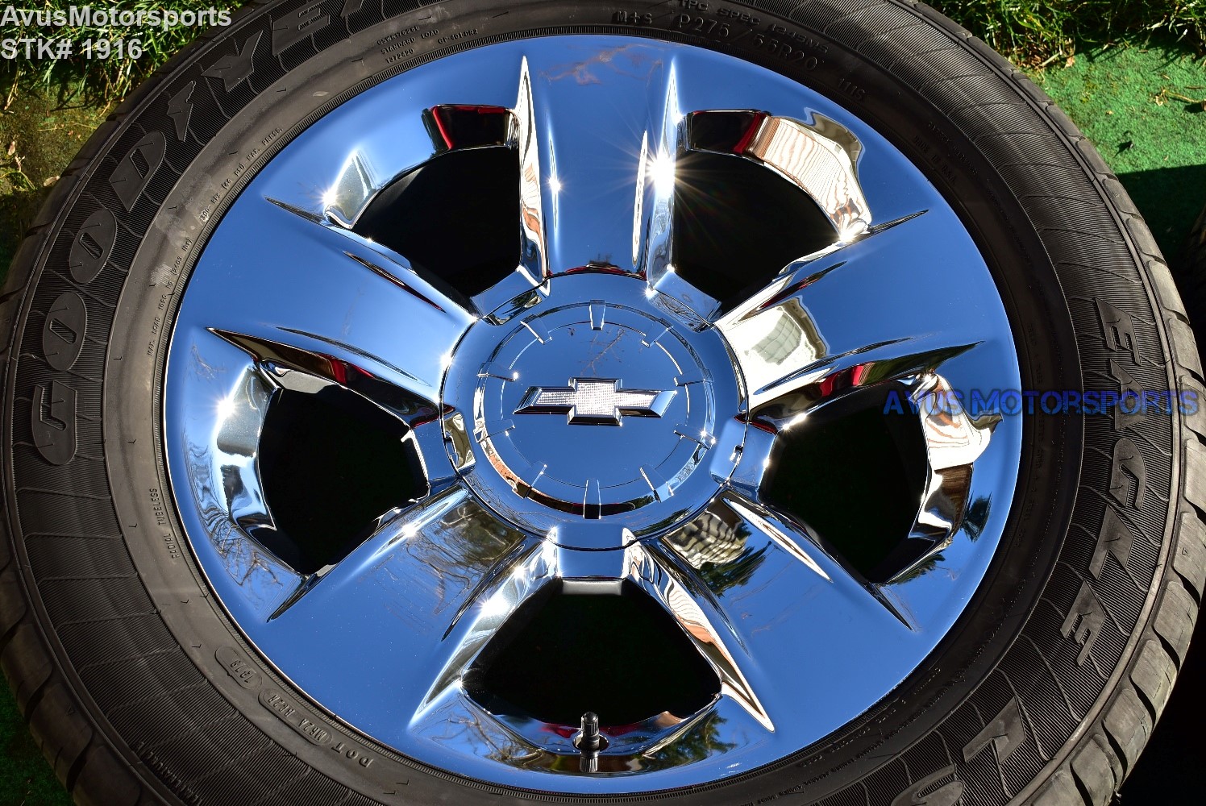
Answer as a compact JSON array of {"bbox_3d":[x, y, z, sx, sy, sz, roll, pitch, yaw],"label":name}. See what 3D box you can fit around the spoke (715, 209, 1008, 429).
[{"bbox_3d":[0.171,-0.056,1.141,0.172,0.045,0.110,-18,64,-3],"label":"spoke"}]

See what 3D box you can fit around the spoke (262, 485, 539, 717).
[{"bbox_3d":[-0.113,0.122,1.050,0.110,0.047,0.166,34,54,15],"label":"spoke"}]

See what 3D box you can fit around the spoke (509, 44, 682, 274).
[{"bbox_3d":[-0.004,-0.165,1.202,0.110,0.047,0.166,1,76,-1],"label":"spoke"}]

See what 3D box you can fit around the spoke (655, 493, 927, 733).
[{"bbox_3d":[0.099,0.126,1.052,0.110,0.047,0.166,-32,55,-16],"label":"spoke"}]

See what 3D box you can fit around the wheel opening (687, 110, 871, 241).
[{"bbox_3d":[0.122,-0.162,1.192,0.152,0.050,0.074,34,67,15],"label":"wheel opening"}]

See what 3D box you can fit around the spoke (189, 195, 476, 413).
[{"bbox_3d":[-0.177,-0.058,1.142,0.166,0.047,0.110,23,64,-4],"label":"spoke"}]

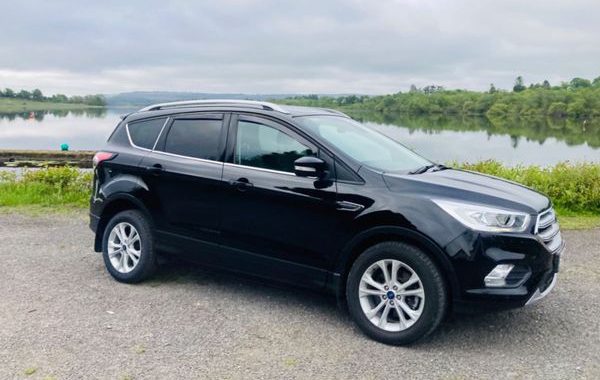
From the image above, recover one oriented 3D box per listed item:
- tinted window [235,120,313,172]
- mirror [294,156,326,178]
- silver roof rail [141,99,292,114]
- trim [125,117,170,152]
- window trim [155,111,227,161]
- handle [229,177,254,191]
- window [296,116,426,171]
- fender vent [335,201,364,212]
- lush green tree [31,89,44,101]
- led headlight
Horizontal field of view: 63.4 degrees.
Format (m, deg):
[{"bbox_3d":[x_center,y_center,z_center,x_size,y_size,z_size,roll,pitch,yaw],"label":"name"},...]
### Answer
[{"bbox_3d":[-0.191,-0.347,3.675,0.700,0.410,0.055,4,-11,31],"label":"tinted window"},{"bbox_3d":[0.068,-0.160,3.333,0.150,0.170,0.230,4,12,31],"label":"mirror"},{"bbox_3d":[-0.810,-0.706,4.205,1.720,0.120,0.070,6,13,31],"label":"silver roof rail"},{"bbox_3d":[-1.428,-0.511,4.476,0.500,0.330,0.060,5,-11,36],"label":"trim"},{"bbox_3d":[-0.941,-0.449,4.156,0.770,0.410,0.070,4,-11,31],"label":"window trim"},{"bbox_3d":[-0.464,-0.037,3.763,0.230,0.065,0.060,4,12,31],"label":"handle"},{"bbox_3d":[0.580,-0.422,4.109,0.800,0.130,1.340,37,26,21],"label":"window"},{"bbox_3d":[0.337,0.118,3.285,0.220,0.060,0.035,4,12,31],"label":"fender vent"},{"bbox_3d":[-124.265,-44.787,230.000,5.300,6.000,5.300,-6,11,-28],"label":"lush green tree"},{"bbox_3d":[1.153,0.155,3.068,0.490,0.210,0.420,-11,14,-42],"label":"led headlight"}]

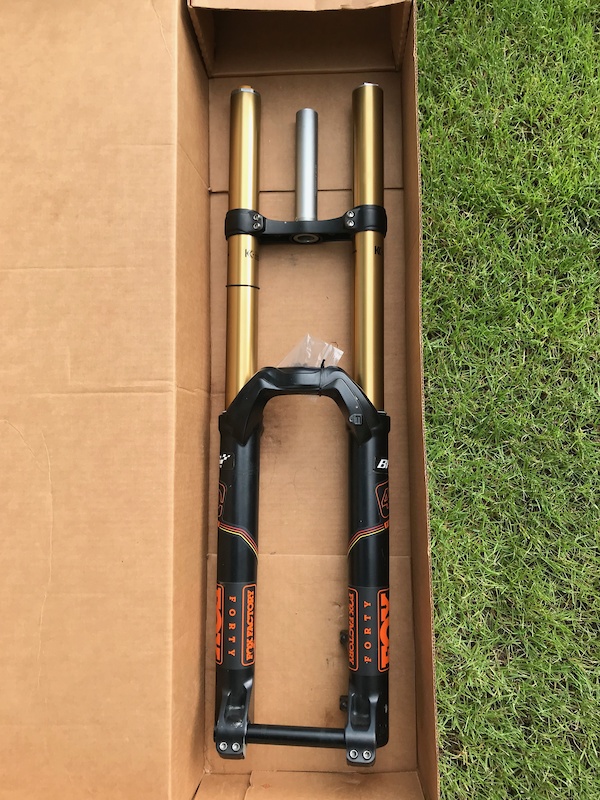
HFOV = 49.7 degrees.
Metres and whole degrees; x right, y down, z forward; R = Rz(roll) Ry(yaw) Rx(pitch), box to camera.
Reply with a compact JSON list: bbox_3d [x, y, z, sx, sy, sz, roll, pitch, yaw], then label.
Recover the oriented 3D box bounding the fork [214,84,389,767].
[{"bbox_3d":[0.006,0.003,0.778,0.205,0.100,0.800,-1,84,7],"label":"fork"}]

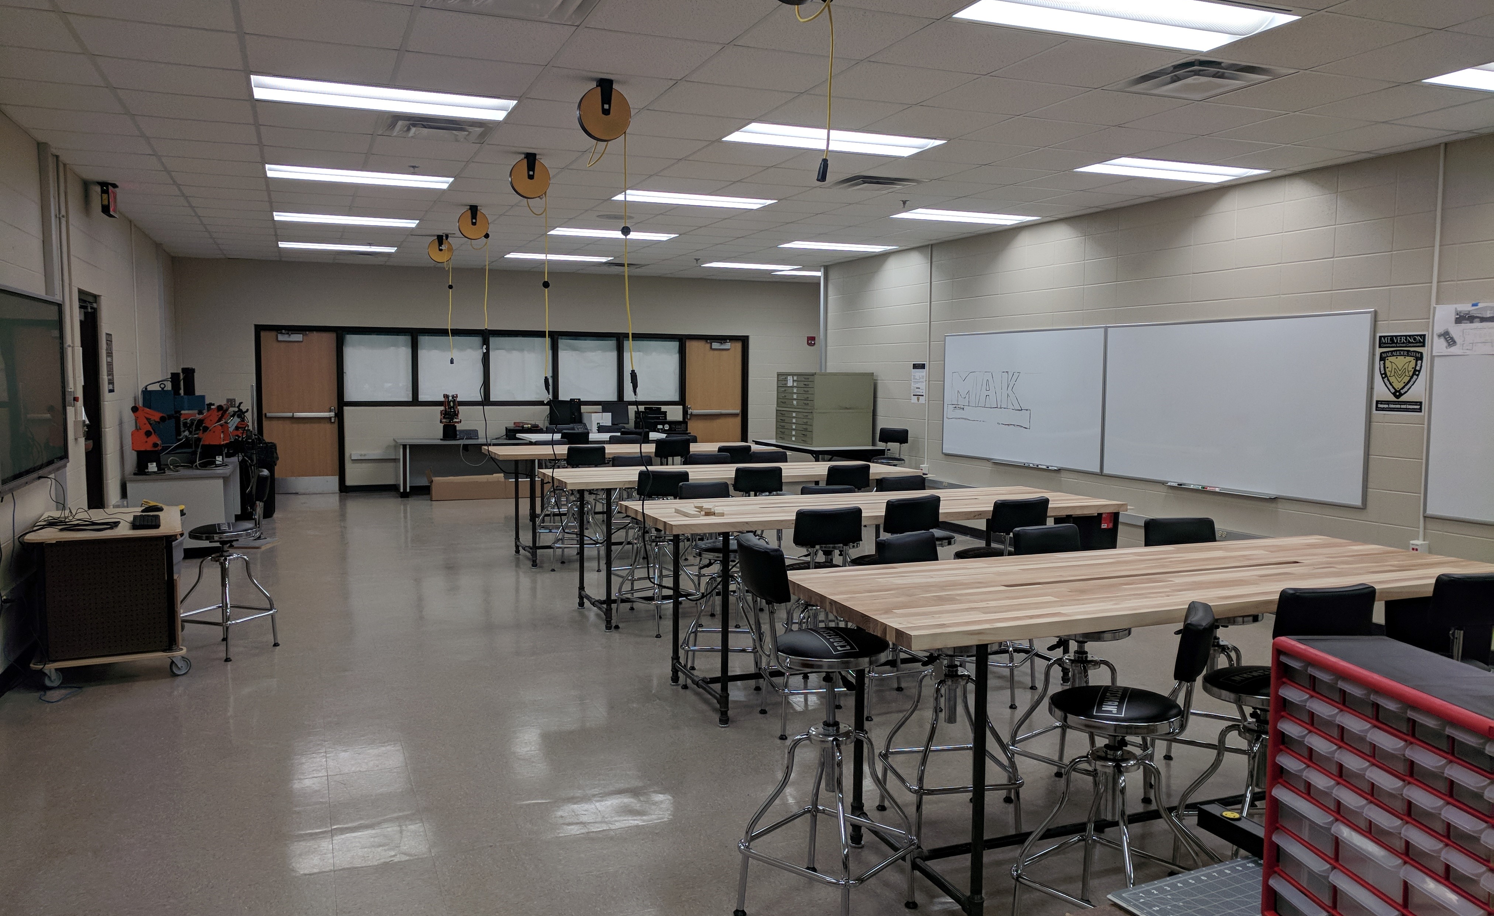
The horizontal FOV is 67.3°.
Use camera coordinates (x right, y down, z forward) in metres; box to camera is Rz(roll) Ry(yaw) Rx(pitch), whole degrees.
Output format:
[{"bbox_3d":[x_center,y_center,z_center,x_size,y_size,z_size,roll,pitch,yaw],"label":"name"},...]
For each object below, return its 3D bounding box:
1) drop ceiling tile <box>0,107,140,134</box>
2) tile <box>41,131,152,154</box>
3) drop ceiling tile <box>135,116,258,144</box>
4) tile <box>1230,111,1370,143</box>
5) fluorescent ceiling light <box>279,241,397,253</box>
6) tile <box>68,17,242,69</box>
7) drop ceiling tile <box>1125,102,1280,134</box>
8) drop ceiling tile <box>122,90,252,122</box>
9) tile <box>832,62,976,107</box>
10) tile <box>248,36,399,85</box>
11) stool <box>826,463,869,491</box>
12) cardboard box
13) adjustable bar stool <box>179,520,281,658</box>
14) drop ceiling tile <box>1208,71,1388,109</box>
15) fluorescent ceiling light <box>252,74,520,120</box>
[{"bbox_3d":[-3.632,-1.825,6.068,0.600,0.020,0.600,-1,5,-21],"label":"drop ceiling tile"},{"bbox_3d":[-3.848,-1.869,6.626,0.580,0.018,0.600,-1,5,-22],"label":"tile"},{"bbox_3d":[-3.066,-1.836,6.282,0.600,0.018,0.600,-1,5,-22],"label":"drop ceiling tile"},{"bbox_3d":[2.934,-1.775,6.050,0.600,0.020,0.600,-1,5,-22],"label":"tile"},{"bbox_3d":[-4.467,-2.332,12.268,1.200,0.060,0.600,-1,5,-22],"label":"fluorescent ceiling light"},{"bbox_3d":[-2.394,-1.701,4.595,0.600,0.020,0.600,-1,5,-21],"label":"tile"},{"bbox_3d":[2.366,-1.760,5.816,0.600,0.018,0.600,-1,5,-22],"label":"drop ceiling tile"},{"bbox_3d":[-2.842,-1.791,5.721,0.605,0.020,0.605,-1,5,-22],"label":"drop ceiling tile"},{"bbox_3d":[0.667,-1.725,5.159,0.605,0.020,0.605,-1,5,-22],"label":"tile"},{"bbox_3d":[-1.823,-1.714,4.803,0.603,0.024,0.603,-1,5,-22],"label":"tile"},{"bbox_3d":[0.561,0.534,7.409,0.420,1.030,0.470,-1,5,-22],"label":"stool"},{"bbox_3d":[-3.437,0.338,13.792,0.920,0.320,0.310,-1,5,-22],"label":"cardboard box"},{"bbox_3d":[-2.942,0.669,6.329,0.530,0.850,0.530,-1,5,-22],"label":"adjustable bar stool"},{"bbox_3d":[2.593,-1.717,5.260,0.600,0.020,0.600,-1,5,-22],"label":"drop ceiling tile"},{"bbox_3d":[-1.766,-1.782,5.495,1.215,0.060,0.605,-1,5,-22],"label":"fluorescent ceiling light"}]

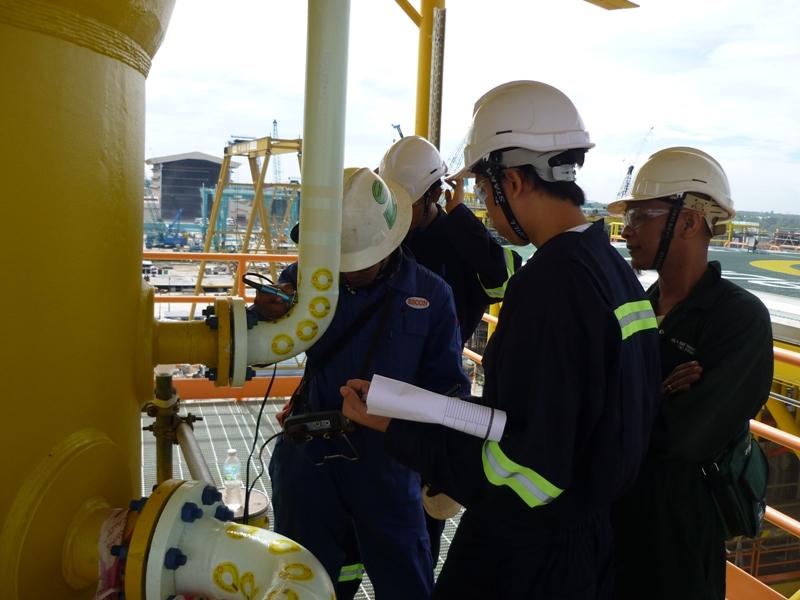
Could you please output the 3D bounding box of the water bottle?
[{"bbox_3d":[-0.616,0.668,2.816,0.065,0.228,0.065,1,7,-15],"label":"water bottle"}]

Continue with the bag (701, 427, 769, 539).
[{"bbox_3d":[0.743,0.407,1.690,0.100,0.235,0.200,0,9,41],"label":"bag"}]

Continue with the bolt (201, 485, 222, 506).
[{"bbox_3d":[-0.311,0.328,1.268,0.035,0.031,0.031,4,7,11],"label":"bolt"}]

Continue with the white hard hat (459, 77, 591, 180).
[{"bbox_3d":[0.208,-0.322,1.415,0.285,0.165,0.220,-9,0,33],"label":"white hard hat"}]

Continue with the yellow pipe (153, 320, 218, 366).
[{"bbox_3d":[-0.447,0.090,1.590,0.135,0.090,0.090,0,7,-19],"label":"yellow pipe"}]

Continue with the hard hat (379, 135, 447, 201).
[{"bbox_3d":[0.031,-0.426,2.470,0.280,0.165,0.220,-37,28,-28],"label":"hard hat"}]

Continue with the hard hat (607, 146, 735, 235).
[{"bbox_3d":[0.614,-0.264,1.708,0.285,0.165,0.220,5,7,-4],"label":"hard hat"}]

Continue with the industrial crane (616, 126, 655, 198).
[{"bbox_3d":[76.865,-40.481,250.000,10.000,34.000,13.000,3,7,0],"label":"industrial crane"}]

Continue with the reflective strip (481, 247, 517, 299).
[{"bbox_3d":[0.312,-0.087,2.420,0.115,0.165,0.090,4,7,10],"label":"reflective strip"}]

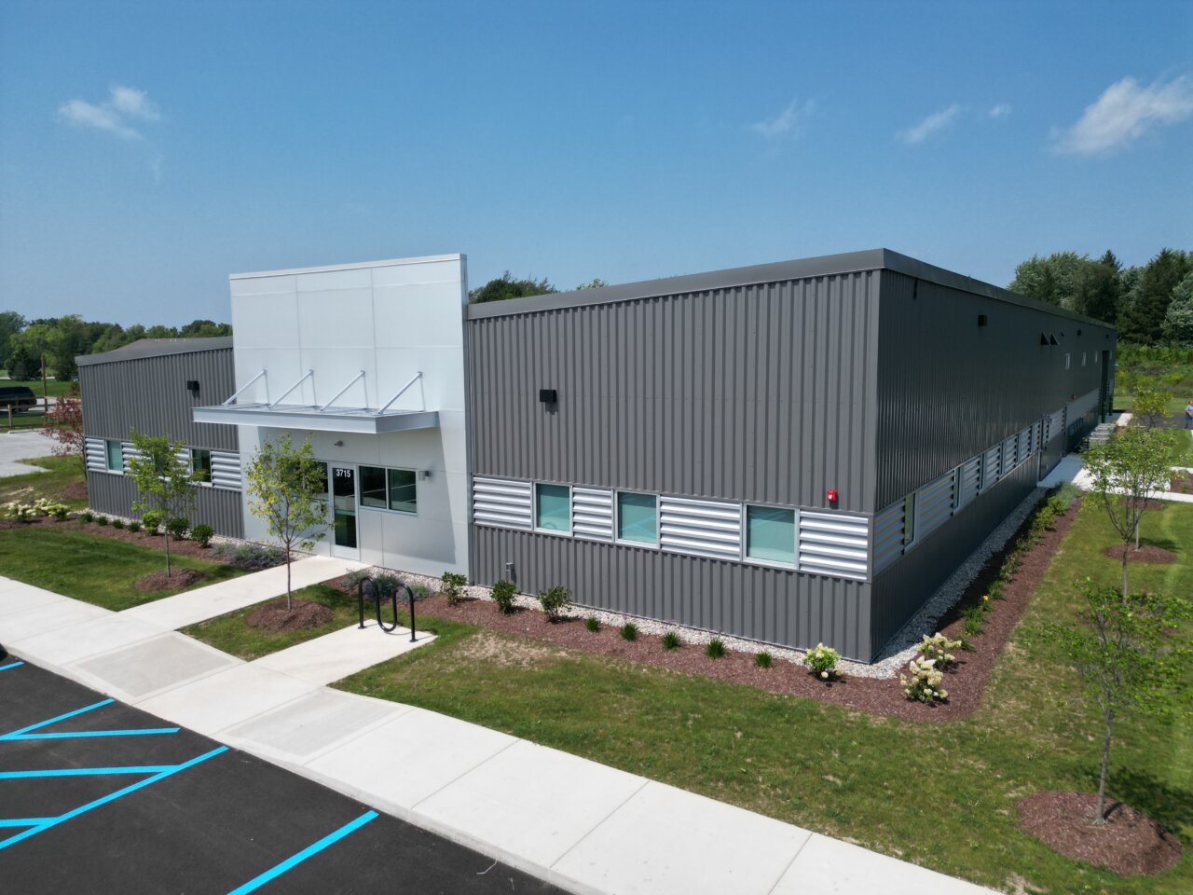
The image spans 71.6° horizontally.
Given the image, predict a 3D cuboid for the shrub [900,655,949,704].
[{"bbox_3d":[4.375,3.063,11.047,0.580,0.505,0.560,2,7,22],"label":"shrub"}]

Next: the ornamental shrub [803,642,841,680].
[{"bbox_3d":[3.232,3.019,11.829,0.520,0.443,0.500,1,7,16],"label":"ornamental shrub"}]

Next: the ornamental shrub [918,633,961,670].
[{"bbox_3d":[5.046,2.959,12.154,0.600,0.440,0.570,2,7,23],"label":"ornamental shrub"}]

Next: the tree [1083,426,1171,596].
[{"bbox_3d":[8.608,1.286,13.438,1.300,3.235,1.300,3,8,33],"label":"tree"}]

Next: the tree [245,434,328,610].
[{"bbox_3d":[-5.586,1.389,14.911,1.450,3.213,1.450,-3,7,-21],"label":"tree"}]

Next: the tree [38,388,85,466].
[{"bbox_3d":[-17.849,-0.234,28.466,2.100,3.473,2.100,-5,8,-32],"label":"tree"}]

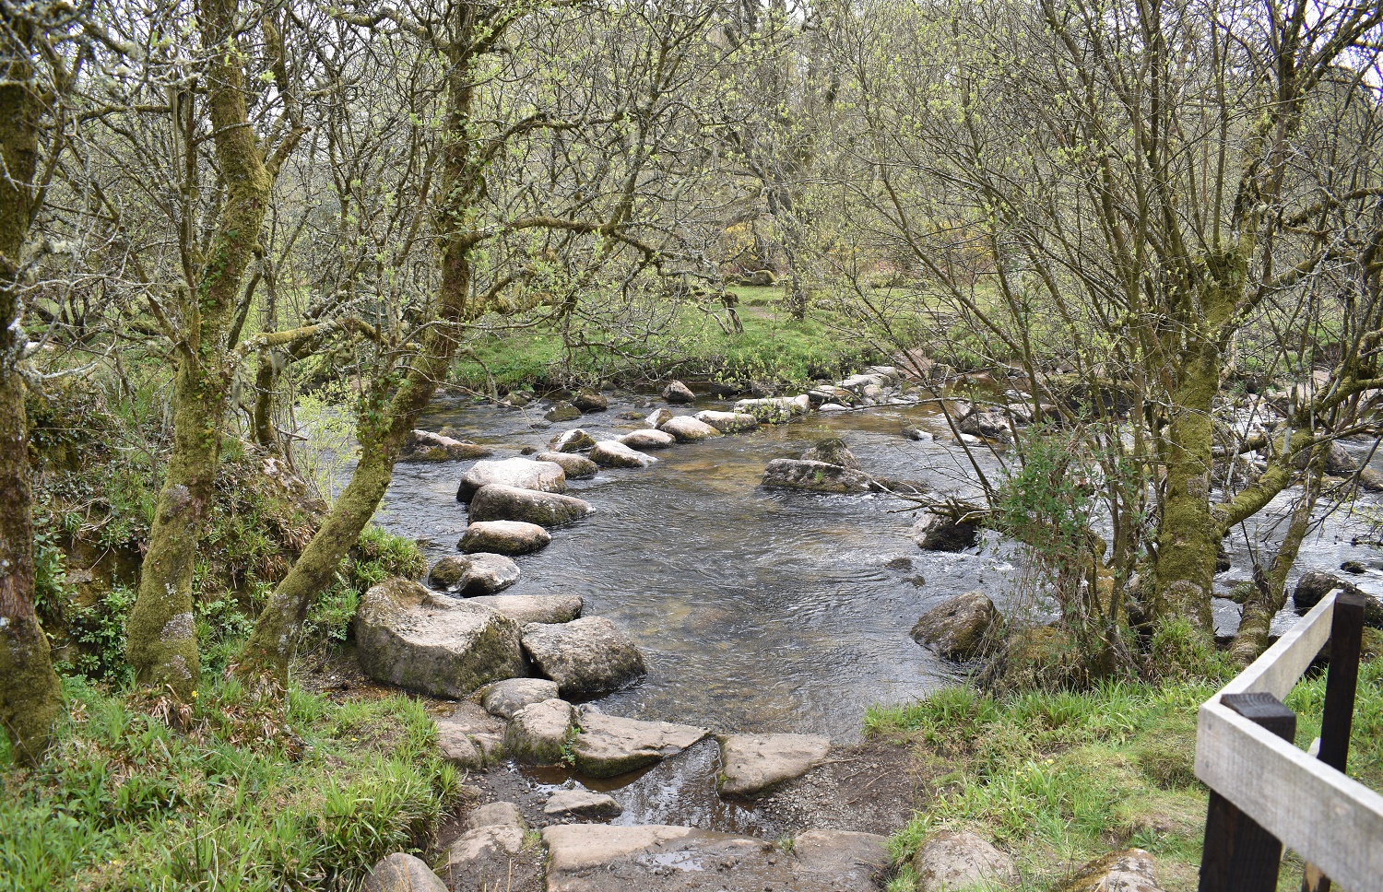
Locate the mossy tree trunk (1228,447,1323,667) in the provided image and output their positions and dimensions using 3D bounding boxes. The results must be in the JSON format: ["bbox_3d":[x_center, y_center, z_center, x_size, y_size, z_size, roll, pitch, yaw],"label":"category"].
[{"bbox_3d":[3.606,0.680,6.424,0.410,1.340,0.320,5,12,23],"label":"mossy tree trunk"}]

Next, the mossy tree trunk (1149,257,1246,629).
[{"bbox_3d":[3.198,0.026,6.572,0.430,2.430,0.430,5,12,23],"label":"mossy tree trunk"}]

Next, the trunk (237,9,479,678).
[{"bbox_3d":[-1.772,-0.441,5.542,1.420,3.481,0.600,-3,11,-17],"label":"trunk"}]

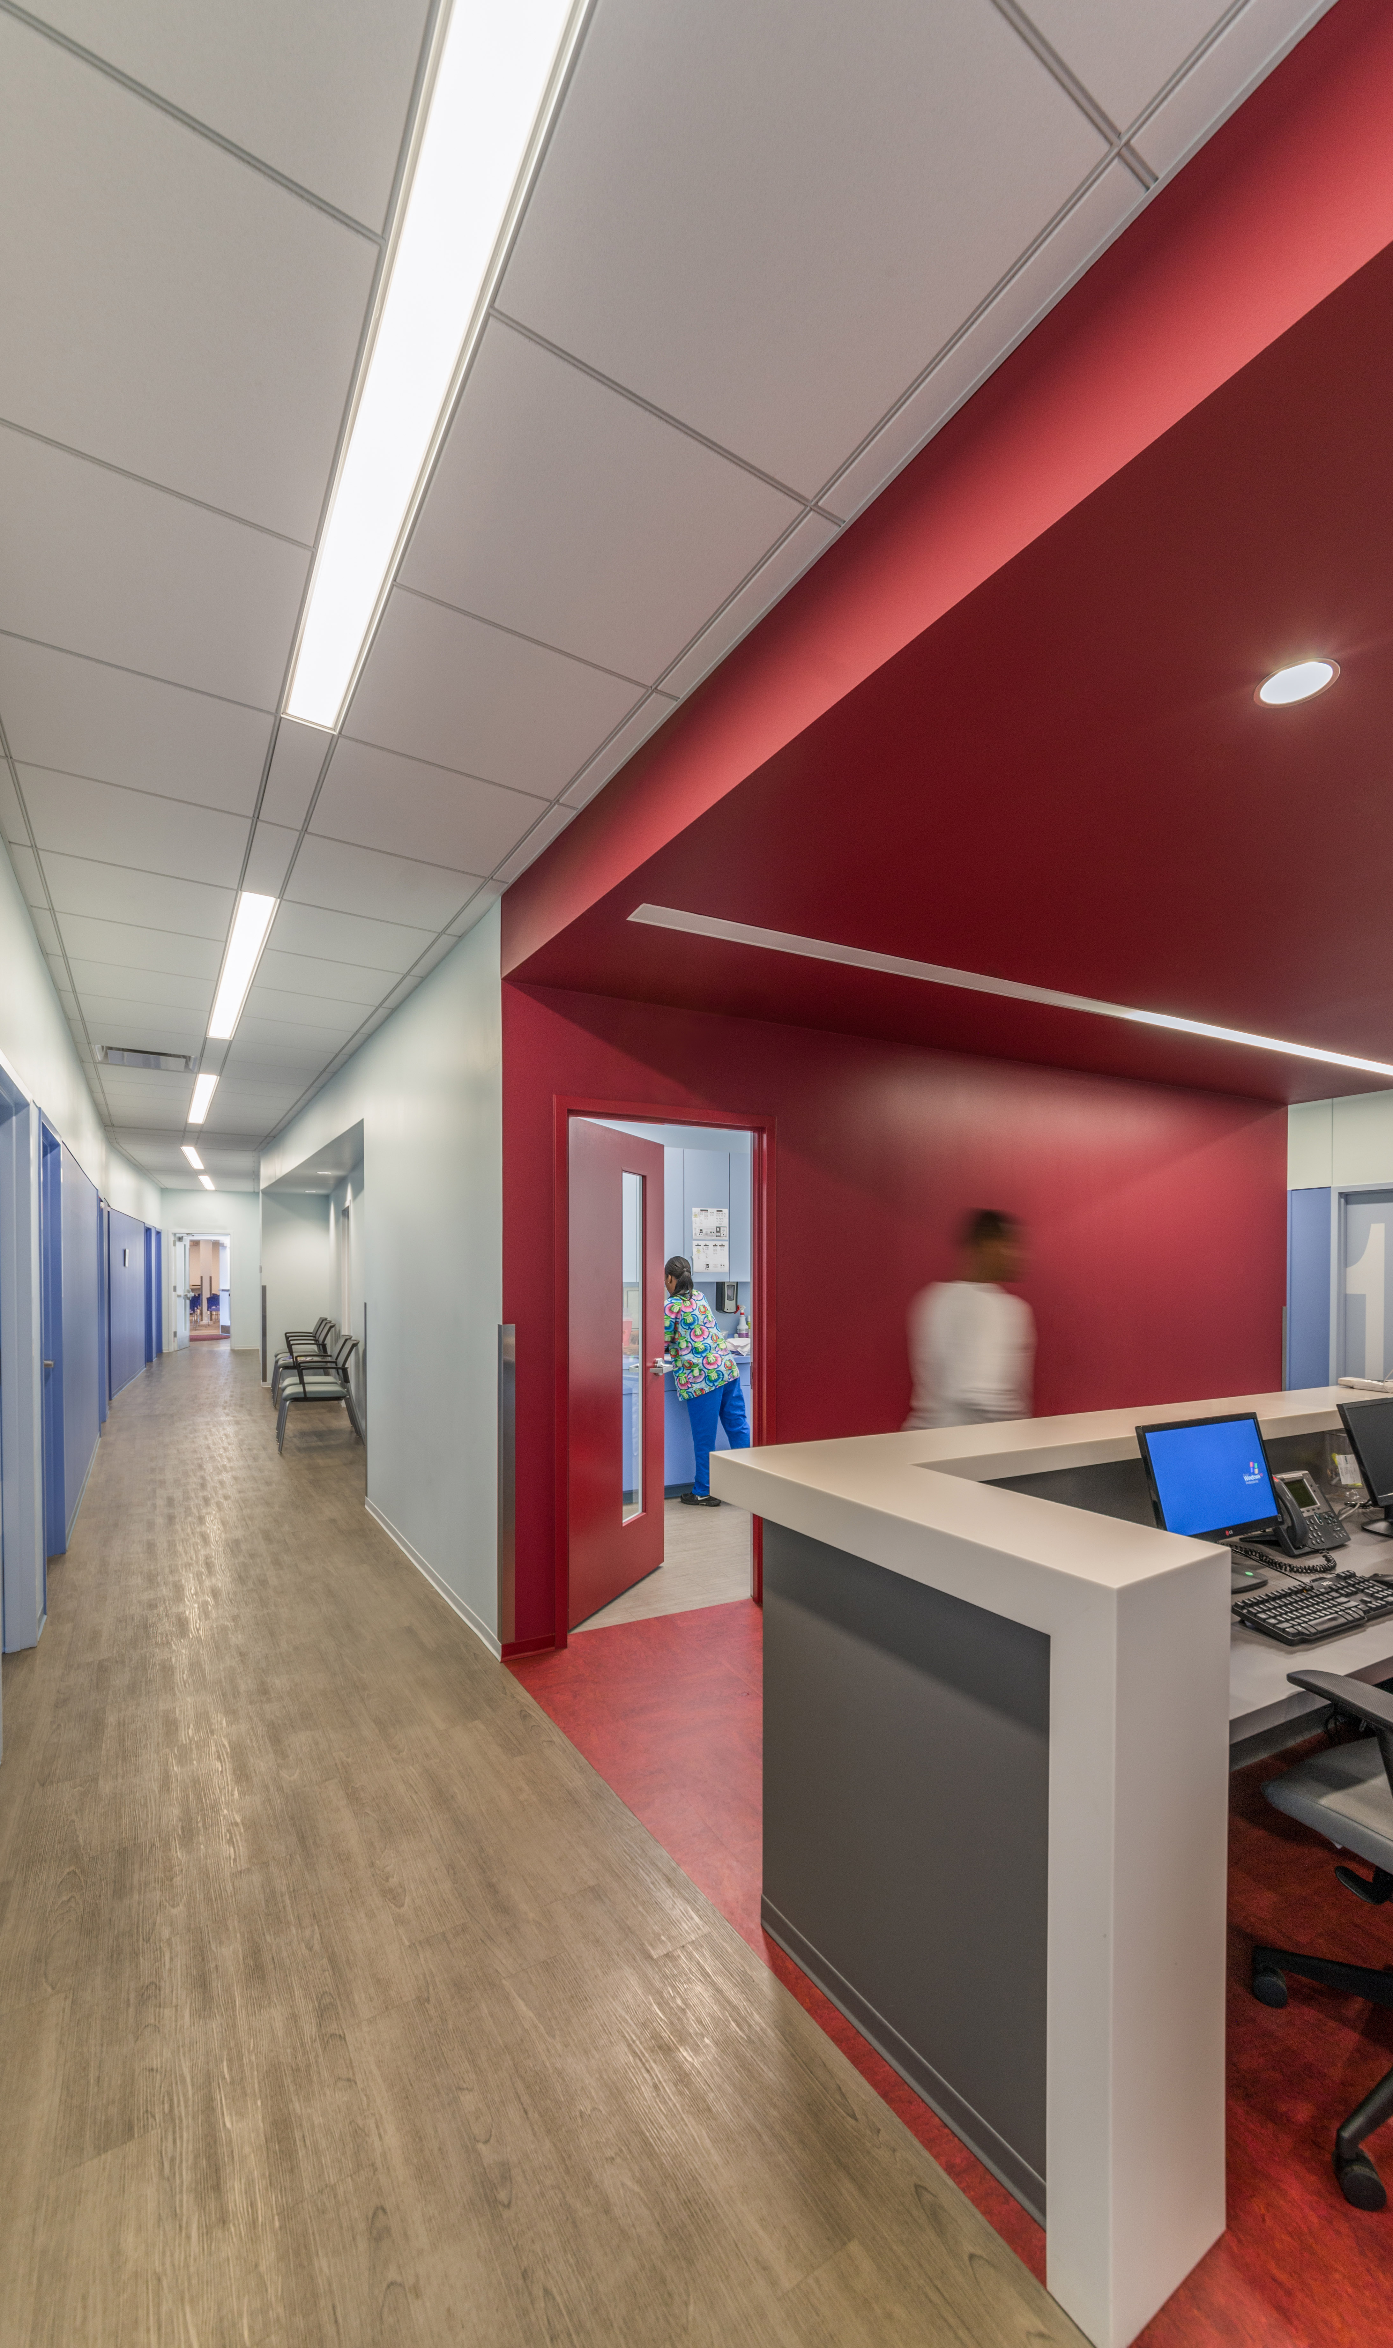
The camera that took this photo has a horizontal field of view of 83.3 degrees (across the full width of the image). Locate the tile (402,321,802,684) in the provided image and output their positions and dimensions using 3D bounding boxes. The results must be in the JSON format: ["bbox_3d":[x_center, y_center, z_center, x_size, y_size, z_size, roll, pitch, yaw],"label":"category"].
[{"bbox_3d":[-0.215,-1.292,1.602,0.610,0.020,0.600,4,-8,-32],"label":"tile"}]

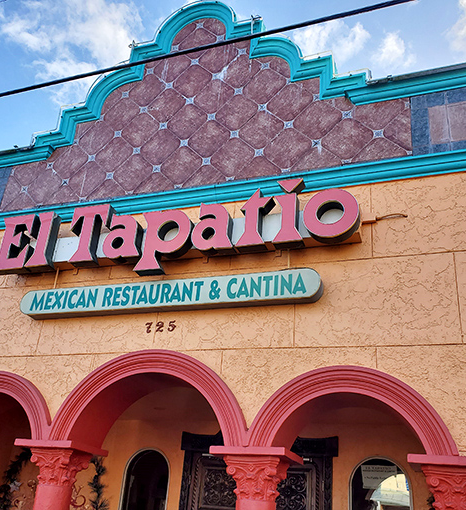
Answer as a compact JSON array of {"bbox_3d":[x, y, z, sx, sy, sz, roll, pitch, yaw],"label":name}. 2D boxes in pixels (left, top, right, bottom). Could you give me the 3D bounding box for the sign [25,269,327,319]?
[{"bbox_3d":[-0.761,0.432,5.186,3.331,0.279,0.154,-5,-27,19],"label":"sign"}]

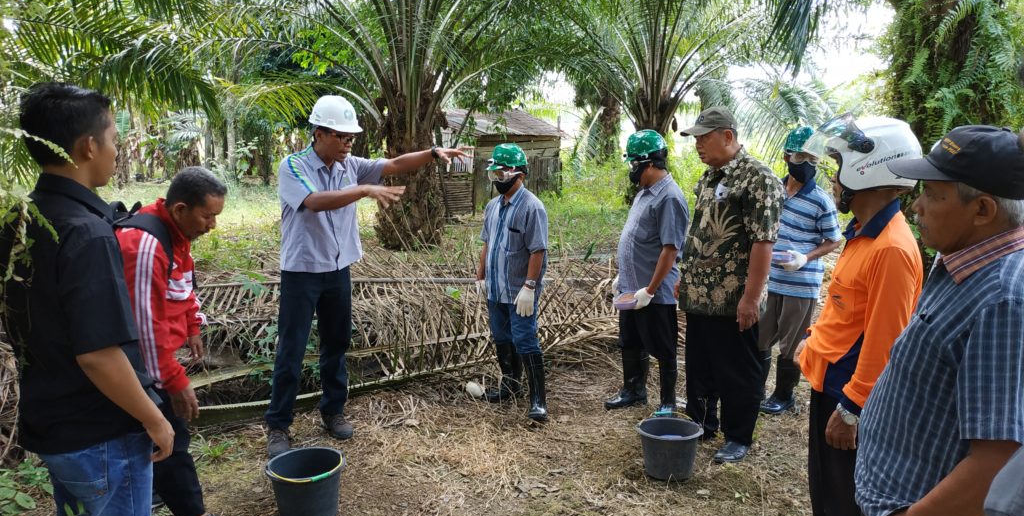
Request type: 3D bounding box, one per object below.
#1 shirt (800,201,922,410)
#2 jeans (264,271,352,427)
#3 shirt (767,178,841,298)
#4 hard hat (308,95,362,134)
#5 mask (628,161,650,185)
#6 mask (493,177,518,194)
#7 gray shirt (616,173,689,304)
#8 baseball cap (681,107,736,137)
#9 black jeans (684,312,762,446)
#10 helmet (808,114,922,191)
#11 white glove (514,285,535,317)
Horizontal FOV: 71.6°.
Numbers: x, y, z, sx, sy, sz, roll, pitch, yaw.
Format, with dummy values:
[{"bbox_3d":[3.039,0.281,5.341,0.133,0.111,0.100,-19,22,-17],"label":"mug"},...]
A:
[{"bbox_3d":[1.106,0.128,2.240,0.320,0.630,0.440,2,8,12],"label":"shirt"},{"bbox_3d":[-1.034,0.441,3.660,0.460,0.890,0.290,-5,9,-32],"label":"jeans"},{"bbox_3d":[1.701,-0.127,4.200,0.280,0.680,0.470,-7,10,-40],"label":"shirt"},{"bbox_3d":[-0.850,-0.691,3.420,0.285,0.165,0.225,15,13,24],"label":"hard hat"},{"bbox_3d":[0.724,-0.493,4.050,0.110,0.140,0.140,-12,10,-15],"label":"mask"},{"bbox_3d":[-0.038,-0.429,4.140,0.140,0.120,0.100,7,16,44],"label":"mask"},{"bbox_3d":[0.821,-0.114,4.150,0.340,0.730,0.470,-3,8,-23],"label":"gray shirt"},{"bbox_3d":[0.951,-0.658,3.420,0.270,0.140,0.180,-5,9,-12],"label":"baseball cap"},{"bbox_3d":[1.066,0.547,3.580,0.330,0.770,0.390,-3,8,-22],"label":"black jeans"},{"bbox_3d":[1.160,-0.345,2.330,0.335,0.250,0.250,4,8,28],"label":"helmet"},{"bbox_3d":[0.069,0.244,4.080,0.110,0.185,0.060,-1,7,-9],"label":"white glove"}]

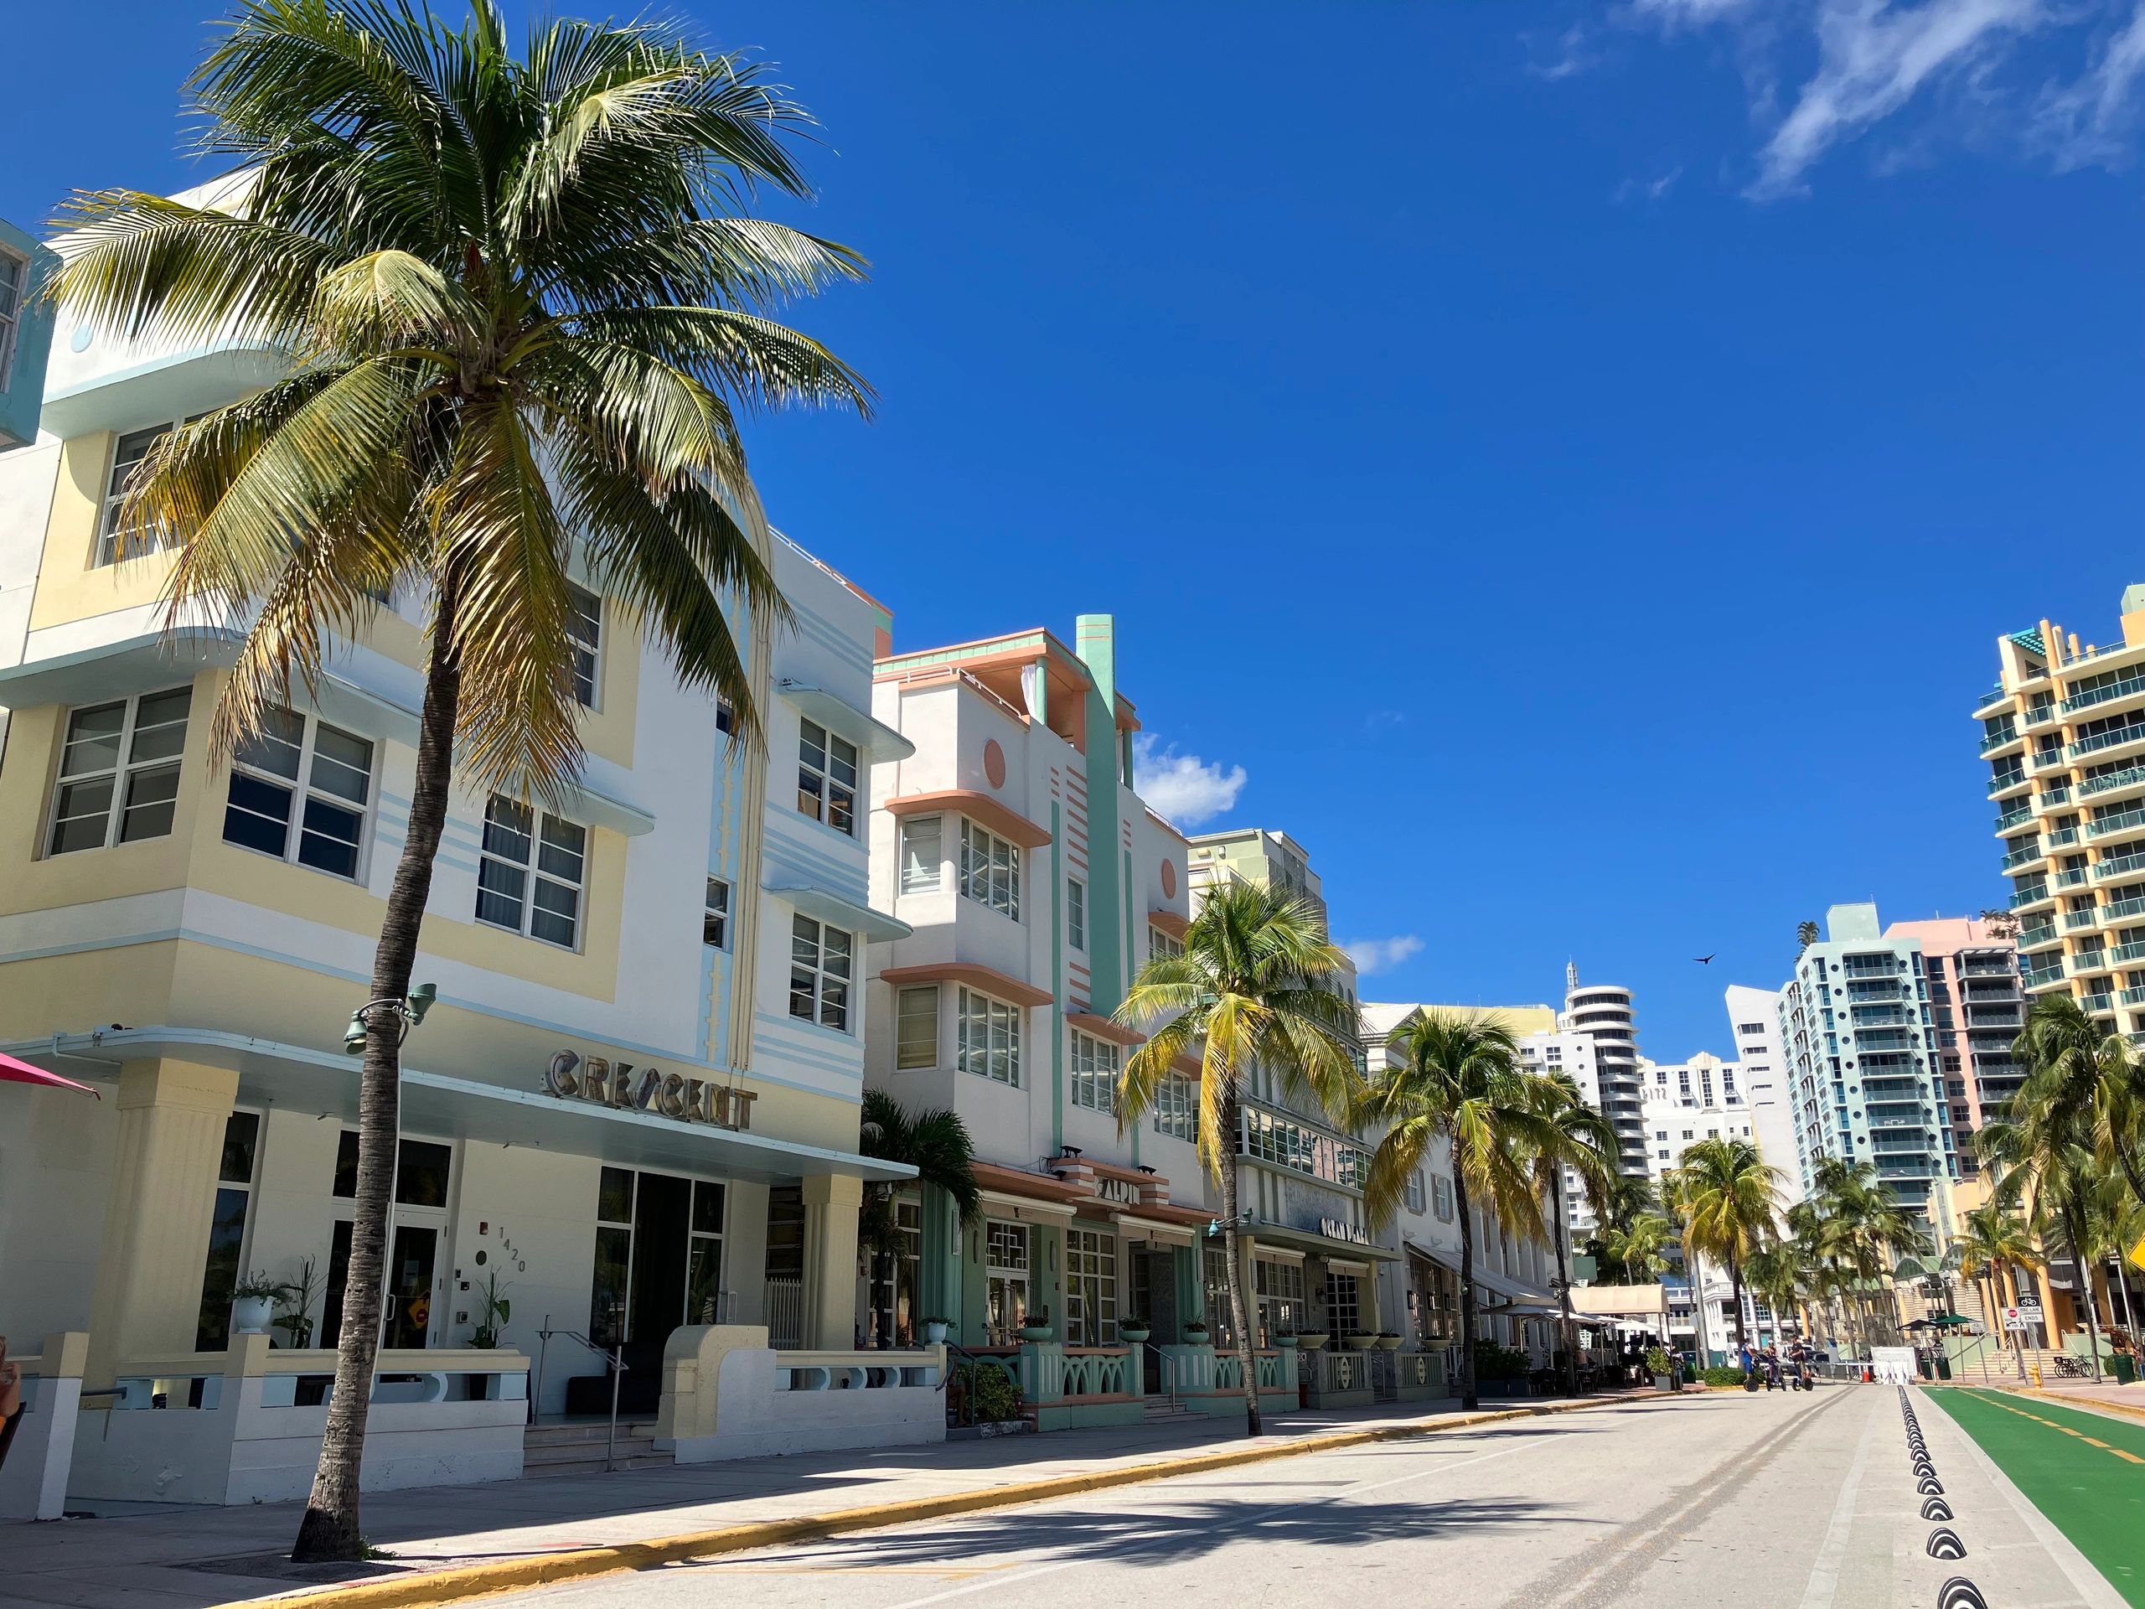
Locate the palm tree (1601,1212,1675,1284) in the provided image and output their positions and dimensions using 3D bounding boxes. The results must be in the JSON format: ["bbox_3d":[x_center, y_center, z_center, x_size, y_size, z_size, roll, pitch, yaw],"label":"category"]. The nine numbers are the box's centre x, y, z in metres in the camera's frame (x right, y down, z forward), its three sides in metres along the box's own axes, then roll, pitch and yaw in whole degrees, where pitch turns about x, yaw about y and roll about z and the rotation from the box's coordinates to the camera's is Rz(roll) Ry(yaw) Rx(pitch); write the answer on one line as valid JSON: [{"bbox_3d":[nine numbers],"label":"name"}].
[{"bbox_3d":[29.100,25.034,88.666,3.906,8.342,3.906,-9,-20,23],"label":"palm tree"}]

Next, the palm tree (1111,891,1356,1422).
[{"bbox_3d":[2.408,4.828,24.666,3.685,7.814,3.685,-1,-18,0],"label":"palm tree"}]

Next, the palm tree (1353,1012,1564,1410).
[{"bbox_3d":[8.184,8.375,36.291,4.581,8.123,4.581,-9,-20,23],"label":"palm tree"}]

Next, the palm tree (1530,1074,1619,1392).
[{"bbox_3d":[13.607,11.851,48.223,3.691,8.765,3.691,-9,-20,23],"label":"palm tree"}]

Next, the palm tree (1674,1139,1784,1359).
[{"bbox_3d":[27.284,18.592,71.157,4.716,9.808,4.716,-9,-20,23],"label":"palm tree"}]

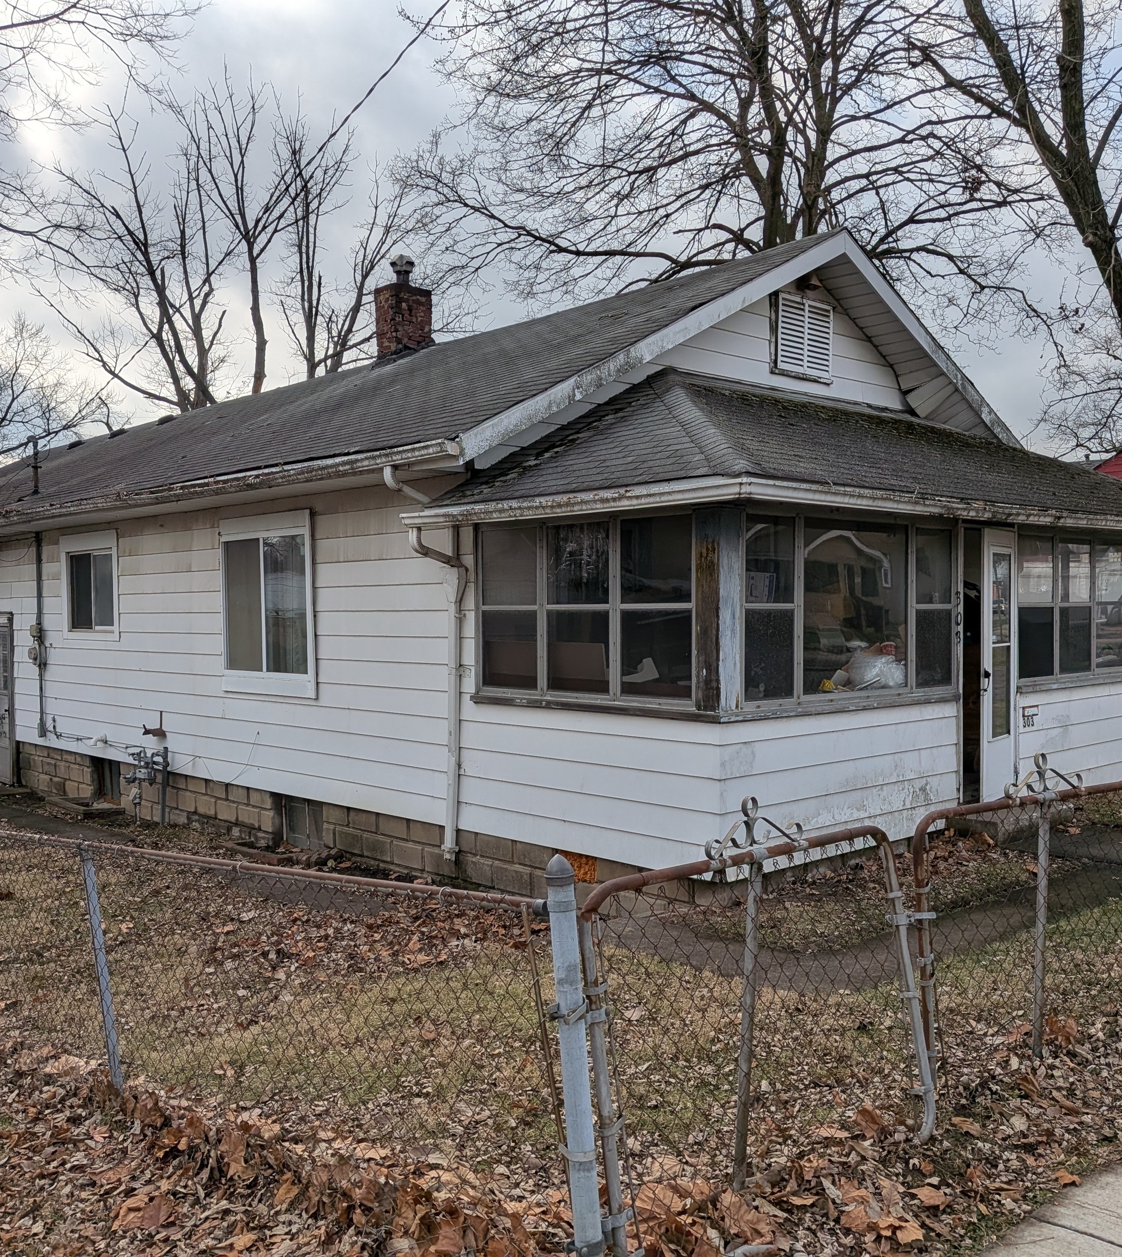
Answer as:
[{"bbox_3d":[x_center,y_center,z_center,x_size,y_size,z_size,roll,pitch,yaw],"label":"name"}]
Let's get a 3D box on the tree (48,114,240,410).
[{"bbox_3d":[-10.809,-5.853,30.094,5.070,15.240,5.000,0,1,-20],"label":"tree"}]

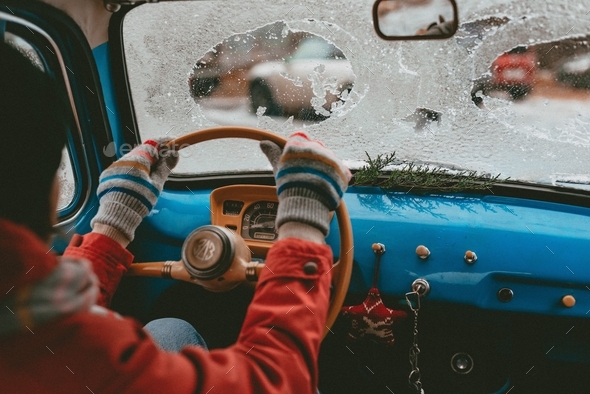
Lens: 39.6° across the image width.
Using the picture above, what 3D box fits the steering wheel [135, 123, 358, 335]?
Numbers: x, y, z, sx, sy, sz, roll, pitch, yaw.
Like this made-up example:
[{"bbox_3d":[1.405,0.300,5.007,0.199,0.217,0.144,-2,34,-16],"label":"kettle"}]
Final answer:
[{"bbox_3d":[-0.112,0.083,1.181,0.395,0.395,0.090,3,-14,16],"label":"steering wheel"}]

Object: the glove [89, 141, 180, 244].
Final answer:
[{"bbox_3d":[-0.235,-0.011,1.205,0.100,0.080,0.155,10,57,21],"label":"glove"}]

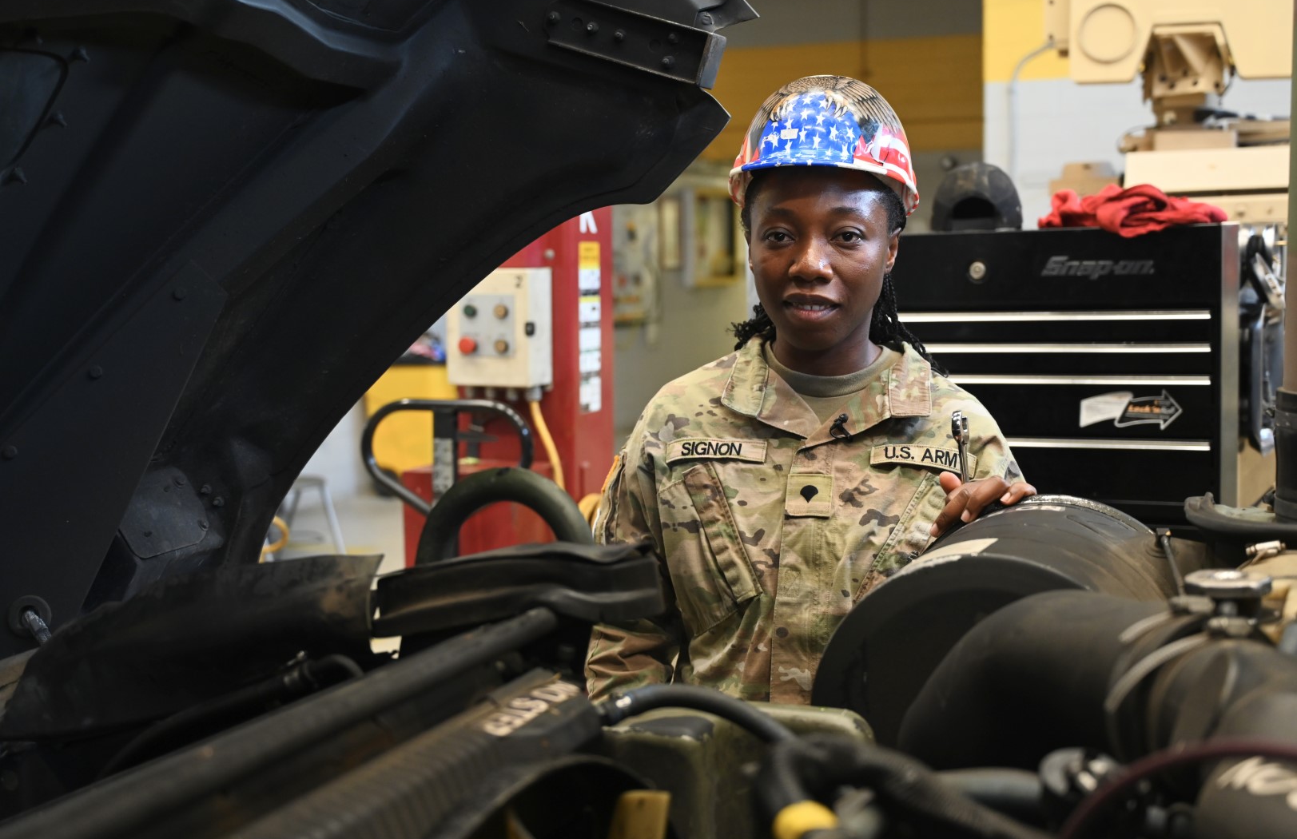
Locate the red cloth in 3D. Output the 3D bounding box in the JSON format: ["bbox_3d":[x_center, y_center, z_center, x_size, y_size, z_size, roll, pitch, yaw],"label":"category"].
[{"bbox_3d":[0.885,-0.376,3.090,0.320,0.105,0.200,1,2,27],"label":"red cloth"}]

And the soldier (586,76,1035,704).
[{"bbox_3d":[0.185,0.455,1.940,0.520,1.680,0.400,0,2,5],"label":"soldier"}]

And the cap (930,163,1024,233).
[{"bbox_3d":[0.630,-0.416,3.240,0.178,0.137,0.265,1,2,16],"label":"cap"}]

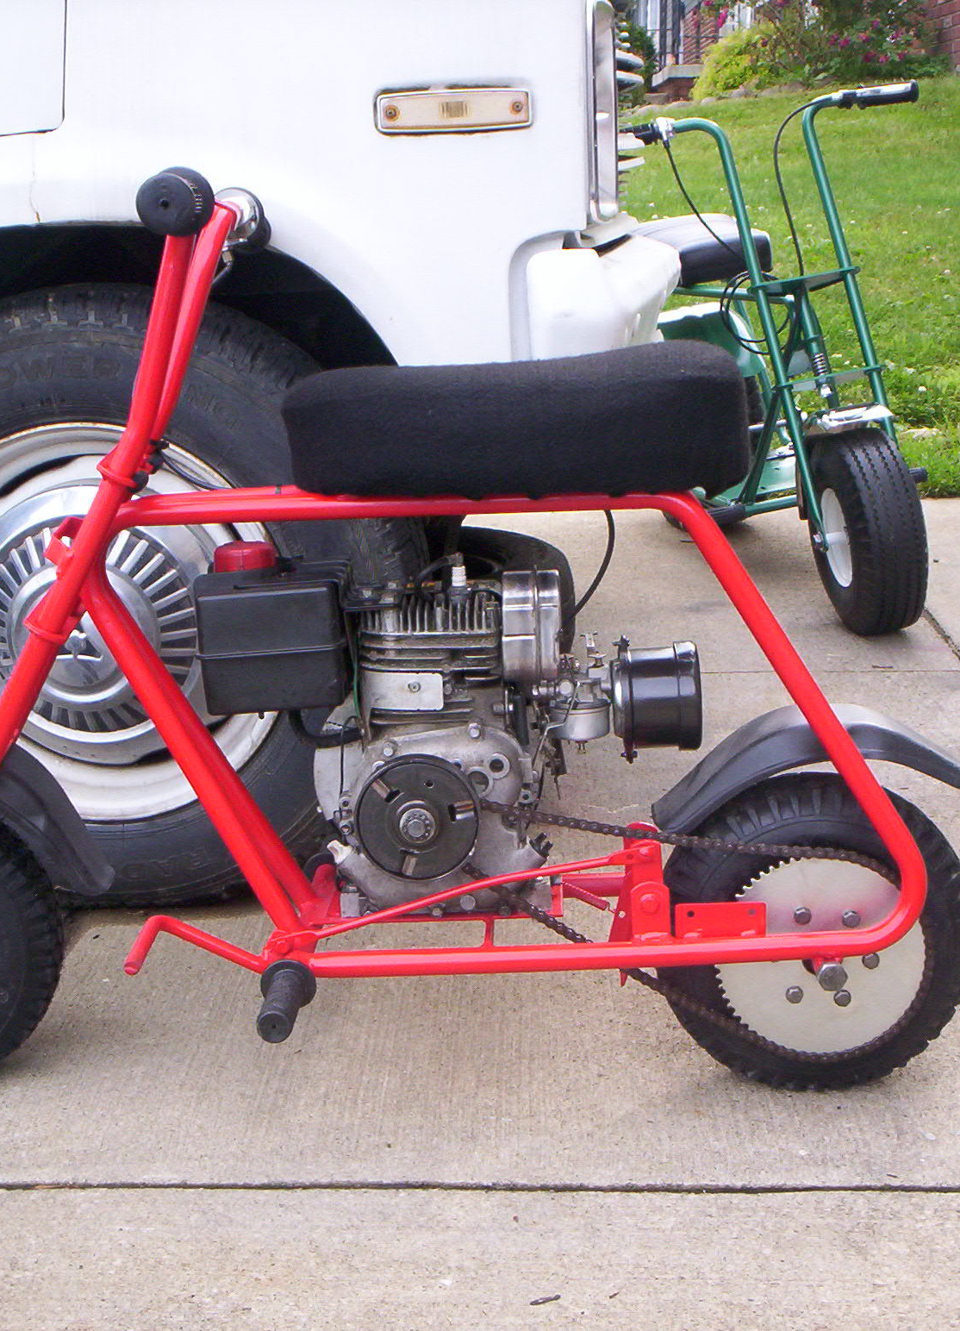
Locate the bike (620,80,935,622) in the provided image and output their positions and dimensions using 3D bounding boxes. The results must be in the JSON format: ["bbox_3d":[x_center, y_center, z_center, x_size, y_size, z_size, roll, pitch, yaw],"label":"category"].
[{"bbox_3d":[0.532,-0.584,3.467,0.550,0.890,1.170,-12,17,-6],"label":"bike"}]

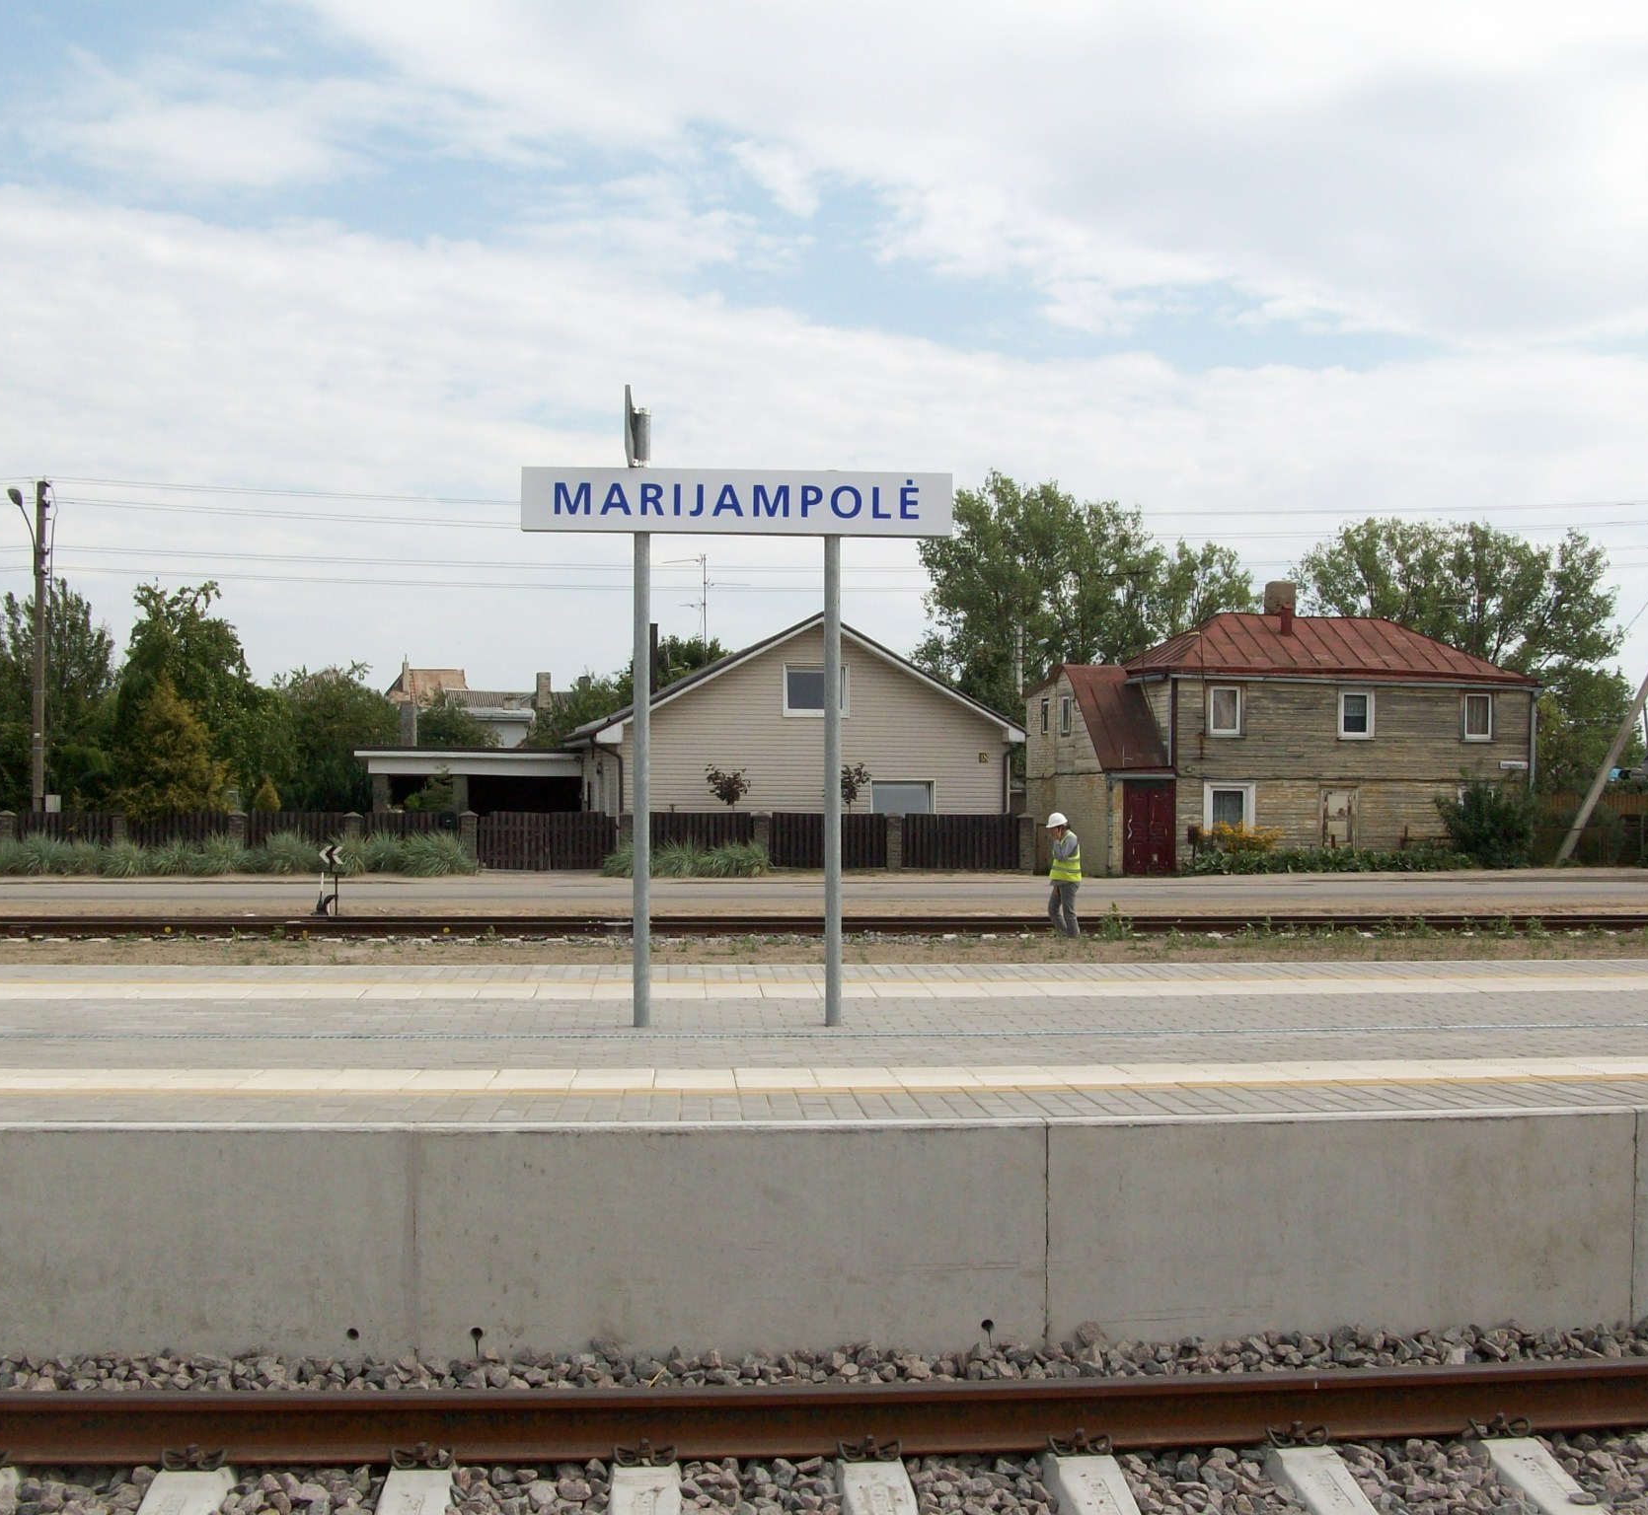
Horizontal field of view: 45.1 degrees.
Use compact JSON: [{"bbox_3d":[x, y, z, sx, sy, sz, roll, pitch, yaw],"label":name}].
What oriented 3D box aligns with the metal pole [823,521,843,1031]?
[{"bbox_3d":[0.044,-0.039,9.220,0.078,2.580,0.078,0,-1,-4],"label":"metal pole"}]

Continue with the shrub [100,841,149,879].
[{"bbox_3d":[-16.580,2.430,47.000,1.150,0.880,1.100,0,-1,-4],"label":"shrub"}]

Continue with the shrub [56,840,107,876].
[{"bbox_3d":[-17.627,2.379,47.100,1.200,0.850,1.100,0,-1,-4],"label":"shrub"}]

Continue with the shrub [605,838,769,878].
[{"bbox_3d":[-3.348,2.449,48.100,3.850,0.970,1.400,0,-1,-4],"label":"shrub"}]

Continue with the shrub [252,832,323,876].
[{"bbox_3d":[-12.230,2.150,45.200,1.550,1.000,1.300,0,-1,-4],"label":"shrub"}]

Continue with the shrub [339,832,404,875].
[{"bbox_3d":[-10.330,2.160,45.300,1.450,0.980,1.250,0,-1,-4],"label":"shrub"}]

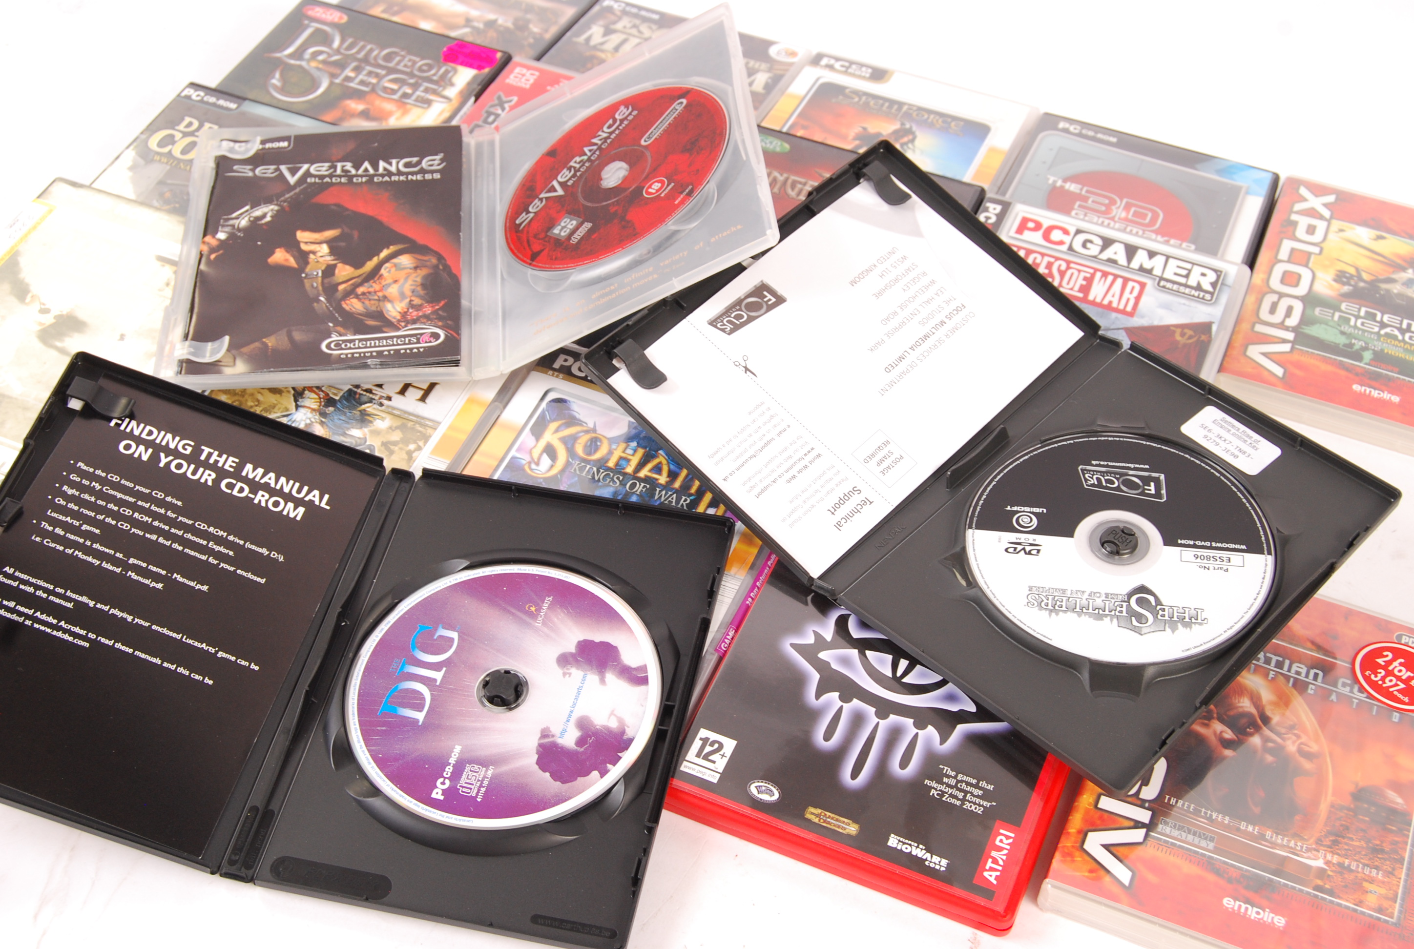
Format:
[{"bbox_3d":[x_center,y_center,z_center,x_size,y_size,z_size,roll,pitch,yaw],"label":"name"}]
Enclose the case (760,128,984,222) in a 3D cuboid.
[{"bbox_3d":[0.047,-0.102,0.907,0.135,0.015,0.190,18,49,14],"label":"case"}]

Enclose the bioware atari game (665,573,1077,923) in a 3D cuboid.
[{"bbox_3d":[0.080,0.078,0.721,0.135,0.015,0.190,18,48,14],"label":"bioware atari game"}]

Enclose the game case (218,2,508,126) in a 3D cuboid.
[{"bbox_3d":[-0.210,-0.189,0.989,0.135,0.015,0.190,18,50,14],"label":"game case"}]

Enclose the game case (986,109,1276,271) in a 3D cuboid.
[{"bbox_3d":[0.213,-0.120,0.945,0.135,0.015,0.190,18,45,15],"label":"game case"}]

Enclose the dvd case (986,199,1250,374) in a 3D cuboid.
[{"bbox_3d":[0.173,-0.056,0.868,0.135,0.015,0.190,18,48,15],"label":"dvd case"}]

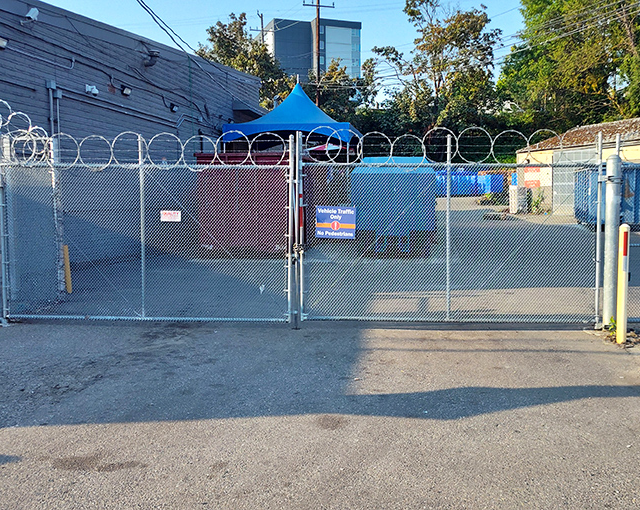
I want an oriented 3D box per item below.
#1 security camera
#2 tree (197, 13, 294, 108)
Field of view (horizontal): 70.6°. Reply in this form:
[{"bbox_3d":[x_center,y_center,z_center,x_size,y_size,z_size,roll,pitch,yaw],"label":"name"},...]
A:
[{"bbox_3d":[-3.706,-3.113,5.823,0.110,0.110,0.230,-1,44,-8],"label":"security camera"},{"bbox_3d":[-4.514,-8.559,27.072,6.500,11.220,6.000,0,6,0],"label":"tree"}]

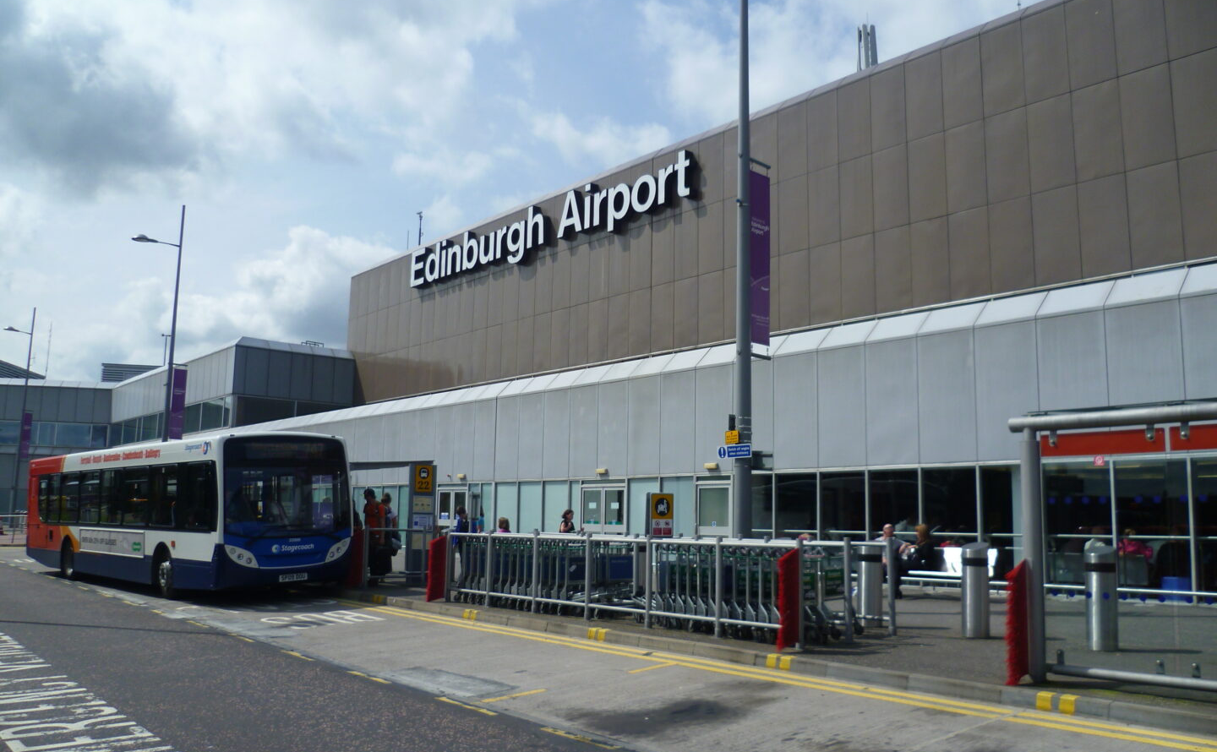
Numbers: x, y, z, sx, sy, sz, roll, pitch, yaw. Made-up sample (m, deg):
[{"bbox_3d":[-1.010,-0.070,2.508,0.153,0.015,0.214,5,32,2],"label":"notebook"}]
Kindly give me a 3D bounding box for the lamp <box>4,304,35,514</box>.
[{"bbox_3d":[-35.304,2.540,57.695,1.950,13.400,0.400,9,-11,-40],"label":"lamp"}]

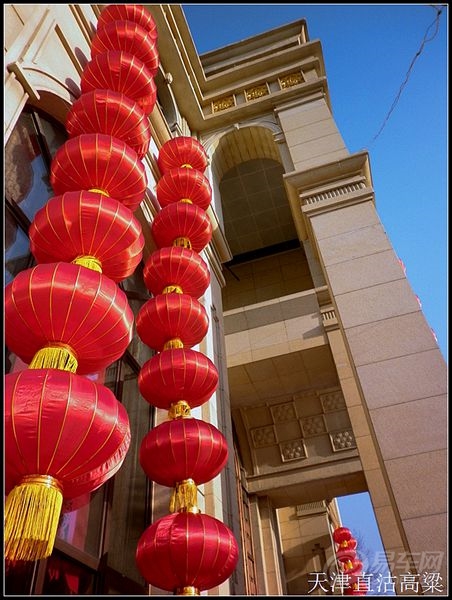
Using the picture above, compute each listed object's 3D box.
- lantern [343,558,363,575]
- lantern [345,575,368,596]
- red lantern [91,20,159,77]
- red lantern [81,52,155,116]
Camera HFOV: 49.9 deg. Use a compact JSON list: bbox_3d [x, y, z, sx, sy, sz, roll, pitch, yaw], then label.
[{"bbox_3d":[4.974,10.458,19.040,0.800,0.568,0.800,-15,-44,10],"label":"lantern"},{"bbox_3d":[4.897,10.732,18.240,0.800,0.568,0.800,-15,-44,10],"label":"lantern"},{"bbox_3d":[-0.946,-2.274,4.571,0.620,0.409,0.620,-3,-43,-3],"label":"red lantern"},{"bbox_3d":[-1.136,-2.218,5.195,0.800,0.568,0.800,-3,-43,-3],"label":"red lantern"}]

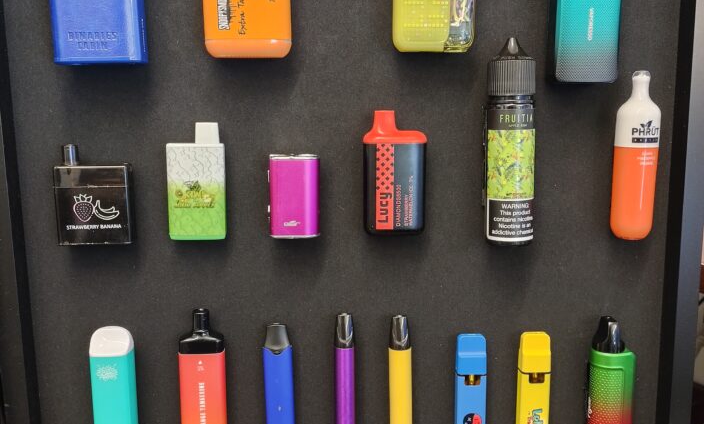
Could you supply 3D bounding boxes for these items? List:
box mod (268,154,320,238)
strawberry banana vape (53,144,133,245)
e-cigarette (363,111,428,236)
[{"bbox_3d":[-0.036,-0.010,0.432,0.032,0.053,0.022,0,9,-3],"label":"box mod"},{"bbox_3d":[-0.173,-0.012,0.459,0.047,0.067,0.020,-1,9,-3],"label":"strawberry banana vape"},{"bbox_3d":[0.027,-0.025,0.435,0.040,0.079,0.019,-1,9,-3],"label":"e-cigarette"}]

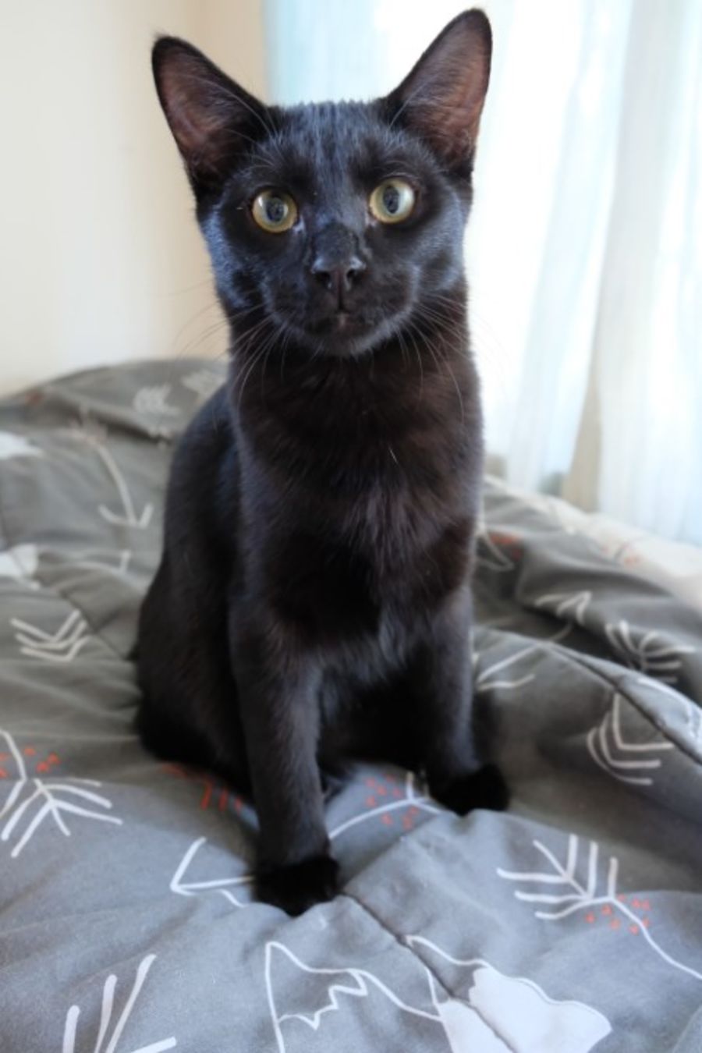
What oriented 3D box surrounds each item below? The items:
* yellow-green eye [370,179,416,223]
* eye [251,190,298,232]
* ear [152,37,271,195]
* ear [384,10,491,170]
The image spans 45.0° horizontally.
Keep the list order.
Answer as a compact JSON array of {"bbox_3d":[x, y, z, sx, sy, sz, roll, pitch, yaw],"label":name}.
[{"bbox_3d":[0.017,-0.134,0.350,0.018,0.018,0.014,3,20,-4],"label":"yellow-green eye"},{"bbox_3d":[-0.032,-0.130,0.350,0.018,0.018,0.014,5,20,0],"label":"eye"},{"bbox_3d":[-0.062,-0.182,0.367,0.046,0.062,0.033,-19,20,22],"label":"ear"},{"bbox_3d":[0.042,-0.191,0.367,0.046,0.062,0.033,12,21,-22],"label":"ear"}]

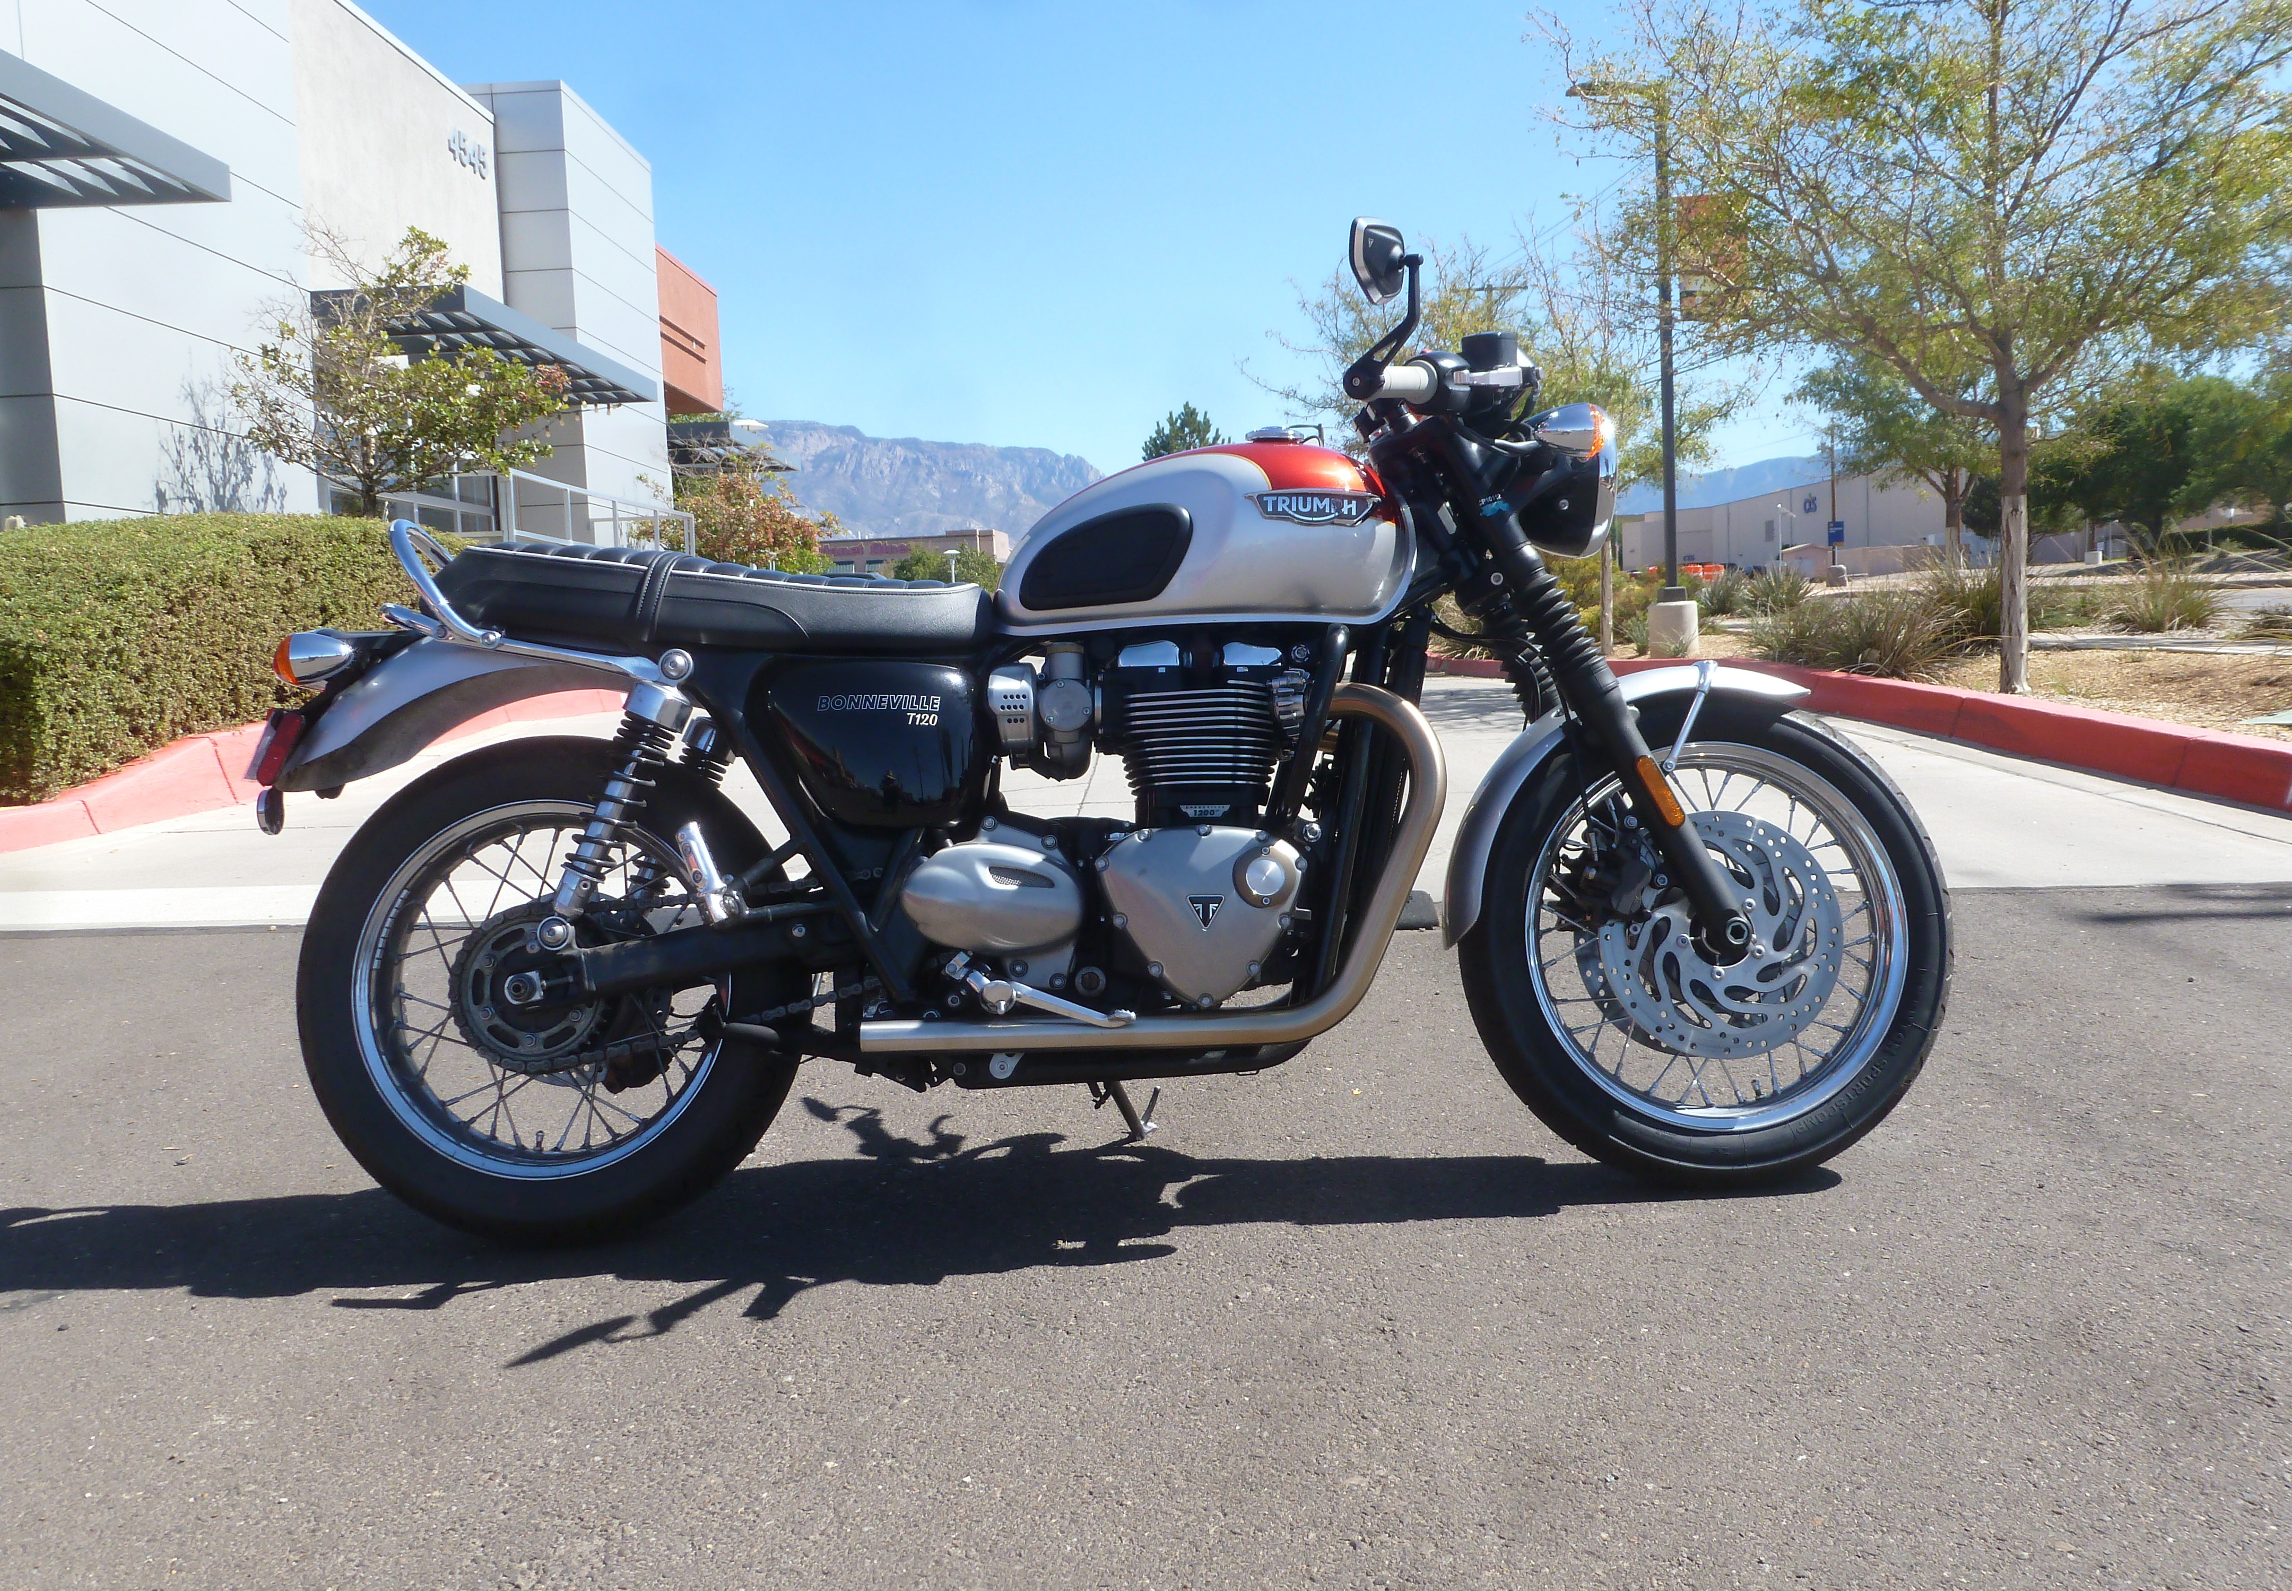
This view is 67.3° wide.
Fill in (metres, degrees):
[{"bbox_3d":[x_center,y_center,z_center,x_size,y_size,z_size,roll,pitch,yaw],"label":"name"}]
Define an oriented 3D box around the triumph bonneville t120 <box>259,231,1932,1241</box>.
[{"bbox_3d":[-0.048,-0.023,2.192,2.120,1.105,0.880,-3,-5,-1],"label":"triumph bonneville t120"}]

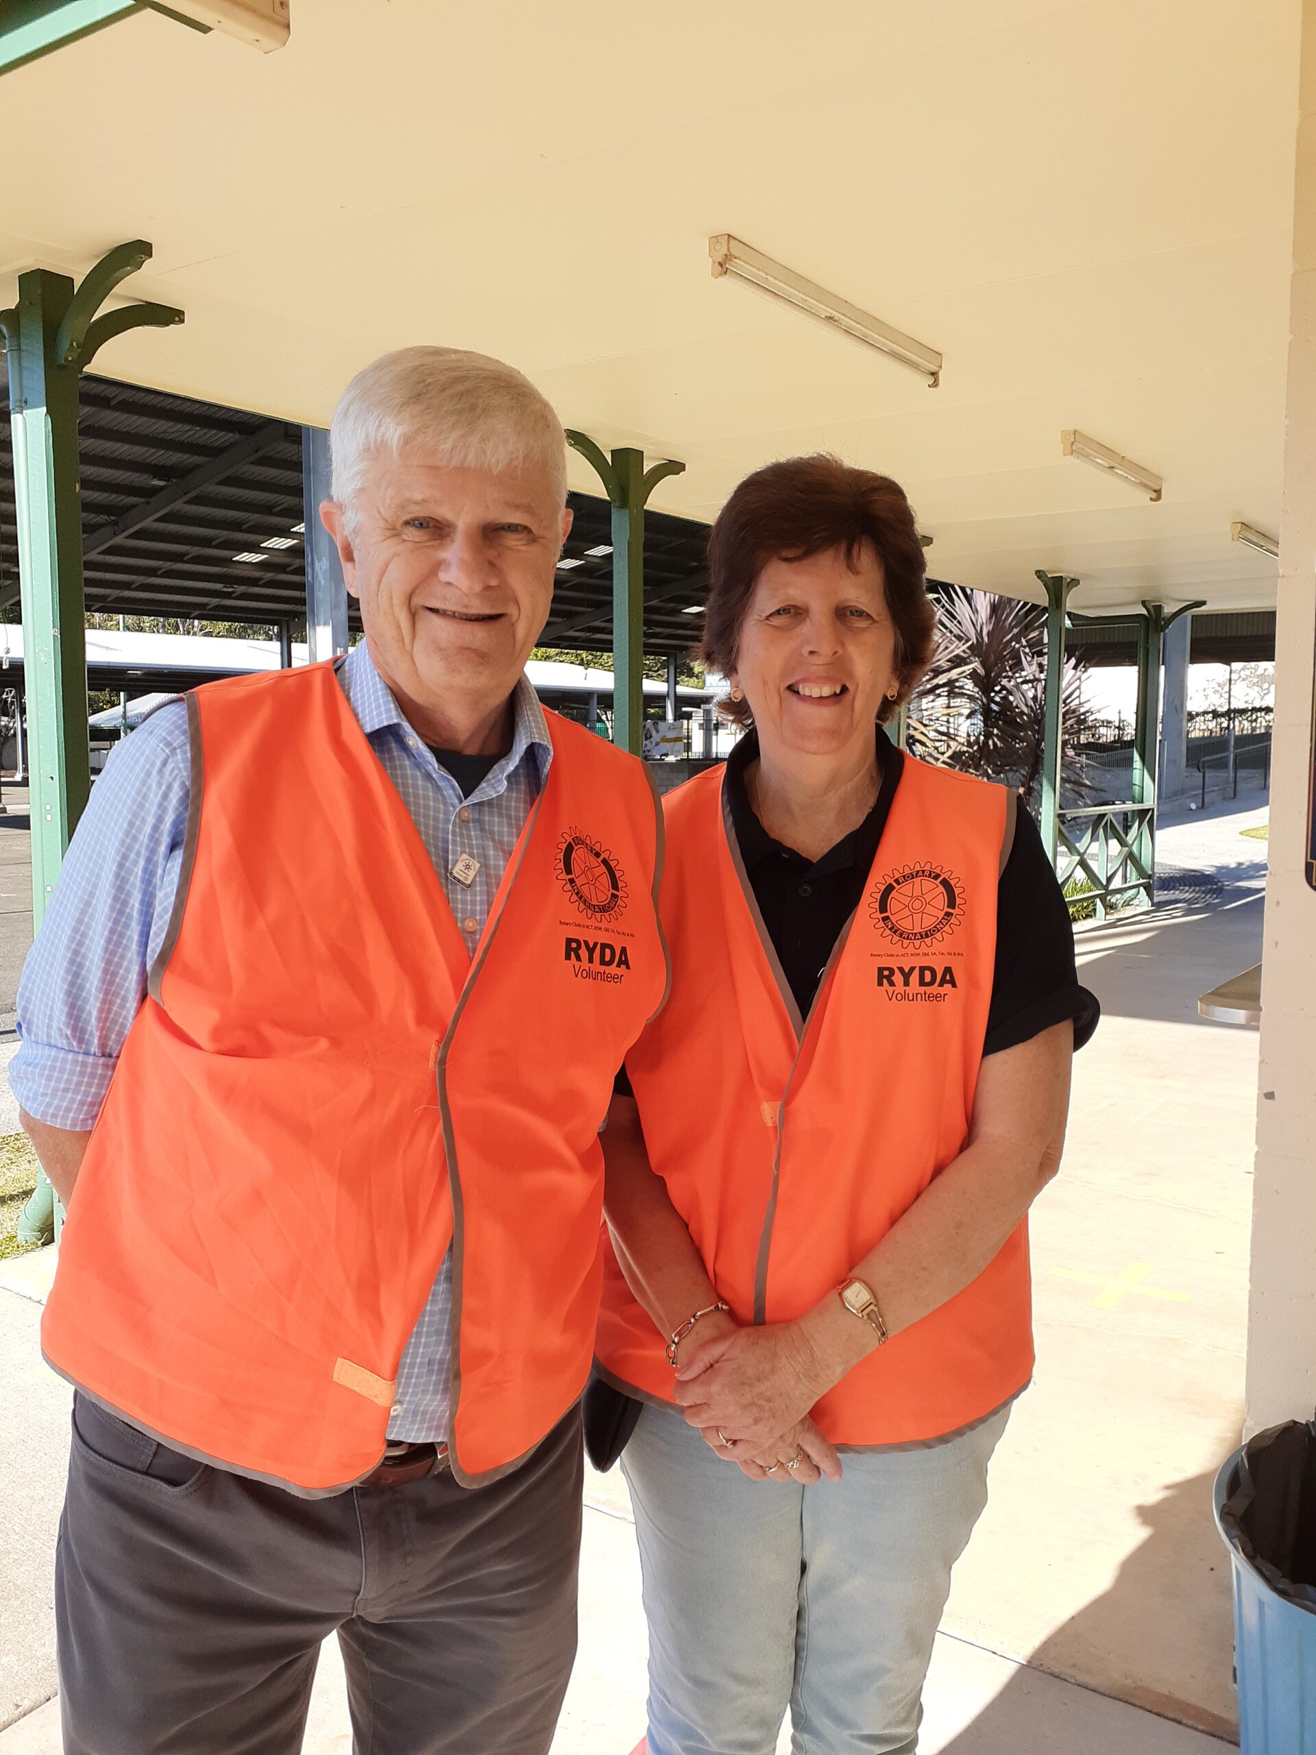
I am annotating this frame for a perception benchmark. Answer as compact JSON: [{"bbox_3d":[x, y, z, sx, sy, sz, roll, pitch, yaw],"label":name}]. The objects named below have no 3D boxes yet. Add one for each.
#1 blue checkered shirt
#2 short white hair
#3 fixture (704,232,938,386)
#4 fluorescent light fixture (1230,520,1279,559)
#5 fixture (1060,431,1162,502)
[{"bbox_3d":[-0.250,0.122,1.170,0.560,0.640,0.330,-3,6,-28],"label":"blue checkered shirt"},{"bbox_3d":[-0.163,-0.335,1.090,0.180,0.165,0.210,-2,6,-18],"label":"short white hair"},{"bbox_3d":[0.518,-1.573,3.881,0.052,0.100,1.230,4,7,36],"label":"fixture"},{"bbox_3d":[3.587,-1.967,8.123,0.052,0.100,1.230,4,7,36],"label":"fluorescent light fixture"},{"bbox_3d":[1.981,-1.762,5.910,0.052,0.100,1.230,4,7,36],"label":"fixture"}]

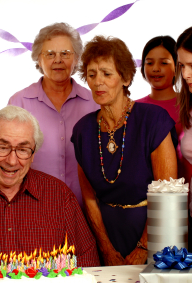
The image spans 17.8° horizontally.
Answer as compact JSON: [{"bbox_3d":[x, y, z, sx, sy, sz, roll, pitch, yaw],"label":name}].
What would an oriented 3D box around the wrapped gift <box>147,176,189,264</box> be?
[{"bbox_3d":[0.219,0.254,1.860,0.127,0.282,0.127,0,-4,0],"label":"wrapped gift"}]

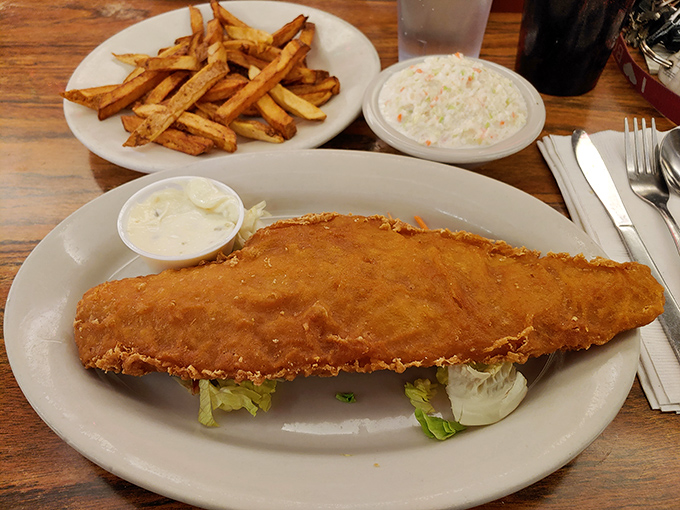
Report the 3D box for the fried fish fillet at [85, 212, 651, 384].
[{"bbox_3d":[0.015,0.018,0.256,0.300,0.036,0.093,-2,51,-1],"label":"fried fish fillet"}]

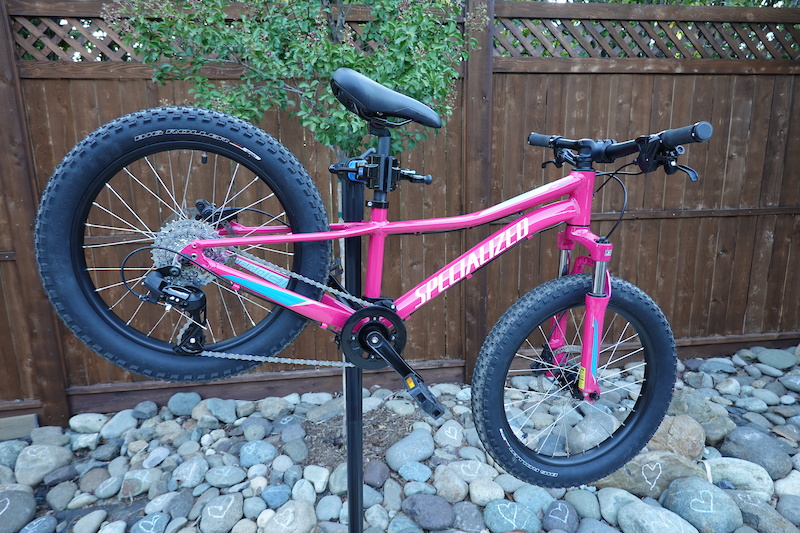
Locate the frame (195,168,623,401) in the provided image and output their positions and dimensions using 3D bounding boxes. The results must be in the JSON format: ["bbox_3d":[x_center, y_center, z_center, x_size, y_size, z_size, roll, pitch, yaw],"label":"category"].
[{"bbox_3d":[0.088,-0.060,1.143,0.965,0.530,0.160,21,7,-16],"label":"frame"}]

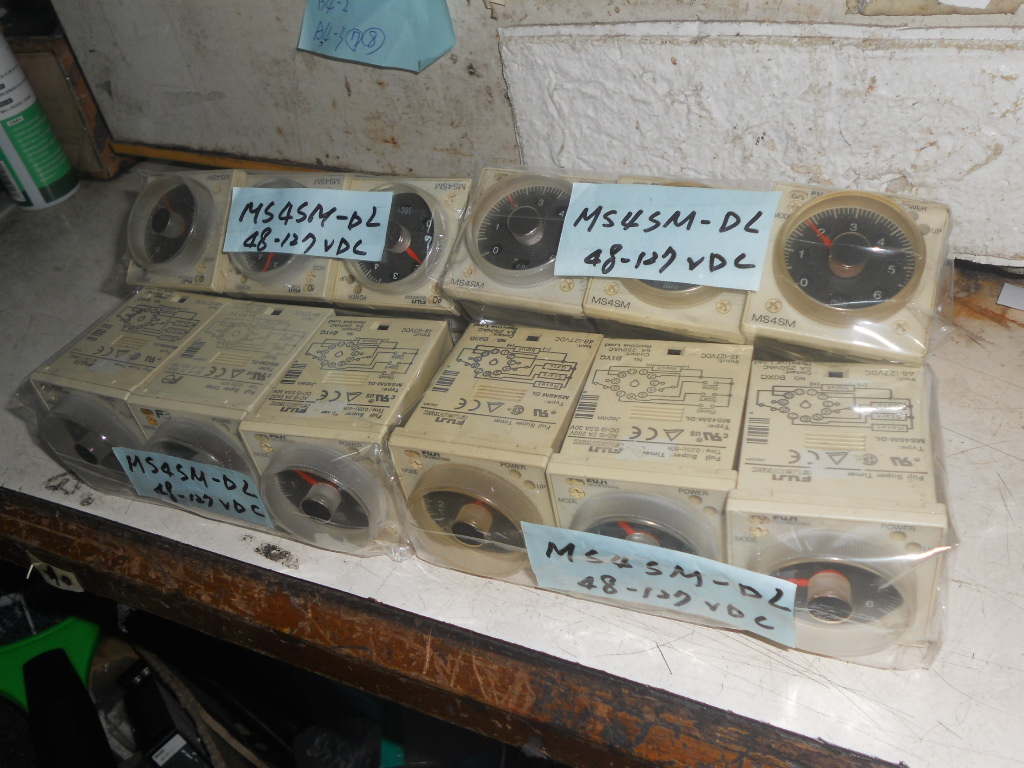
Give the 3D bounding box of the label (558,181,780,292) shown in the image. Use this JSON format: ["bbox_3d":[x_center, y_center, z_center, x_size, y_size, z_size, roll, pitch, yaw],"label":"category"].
[{"bbox_3d":[0.045,-0.044,0.281,0.062,0.002,0.034,6,67,17],"label":"label"}]

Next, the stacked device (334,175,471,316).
[{"bbox_3d":[-0.031,-0.046,0.364,0.048,0.074,0.048,4,82,20],"label":"stacked device"}]

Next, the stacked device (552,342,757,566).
[{"bbox_3d":[0.044,0.023,0.272,0.048,0.048,0.074,3,43,20],"label":"stacked device"}]

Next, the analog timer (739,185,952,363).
[{"bbox_3d":[0.098,-0.021,0.287,0.048,0.074,0.048,11,68,16],"label":"analog timer"}]

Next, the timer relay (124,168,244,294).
[{"bbox_3d":[-0.119,-0.057,0.400,0.048,0.074,0.048,5,82,28],"label":"timer relay"}]

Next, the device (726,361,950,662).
[{"bbox_3d":[0.085,0.031,0.252,0.048,0.048,0.070,2,43,19],"label":"device"}]

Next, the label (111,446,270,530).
[{"bbox_3d":[-0.105,0.034,0.310,0.060,0.027,0.003,8,41,24],"label":"label"}]

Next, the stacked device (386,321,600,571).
[{"bbox_3d":[0.001,0.020,0.291,0.048,0.048,0.070,6,44,23],"label":"stacked device"}]

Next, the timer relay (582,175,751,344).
[{"bbox_3d":[0.057,-0.029,0.307,0.048,0.074,0.048,10,72,21],"label":"timer relay"}]

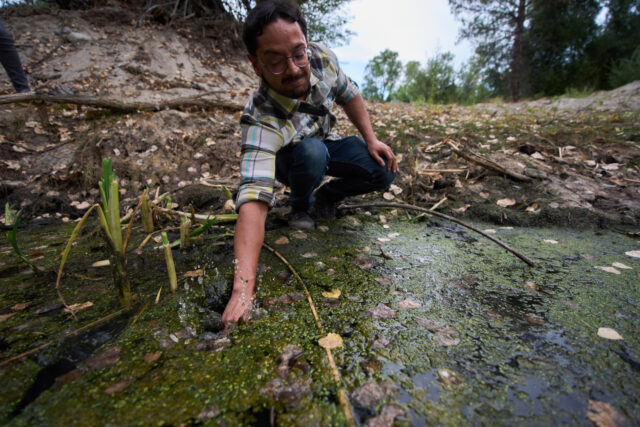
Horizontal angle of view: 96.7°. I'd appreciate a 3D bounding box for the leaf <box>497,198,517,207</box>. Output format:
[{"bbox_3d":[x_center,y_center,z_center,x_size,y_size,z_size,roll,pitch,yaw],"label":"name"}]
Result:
[{"bbox_3d":[0.983,-0.056,1.500,0.090,0.025,0.065,0,15,0],"label":"leaf"}]

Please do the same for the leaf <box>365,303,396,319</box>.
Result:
[{"bbox_3d":[0.182,0.288,0.822,0.077,0.015,0.078,-11,16,-42],"label":"leaf"}]

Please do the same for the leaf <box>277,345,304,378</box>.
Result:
[{"bbox_3d":[-0.066,0.337,0.655,0.051,0.030,0.085,-3,16,-9],"label":"leaf"}]

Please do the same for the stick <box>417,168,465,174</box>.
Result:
[{"bbox_3d":[0.790,-0.273,1.850,0.325,0.018,0.030,0,15,0],"label":"stick"}]

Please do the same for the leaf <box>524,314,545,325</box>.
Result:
[{"bbox_3d":[0.613,0.302,0.814,0.048,0.012,0.039,3,16,11],"label":"leaf"}]

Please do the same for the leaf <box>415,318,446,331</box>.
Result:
[{"bbox_3d":[0.304,0.311,0.788,0.079,0.010,0.033,11,19,34],"label":"leaf"}]

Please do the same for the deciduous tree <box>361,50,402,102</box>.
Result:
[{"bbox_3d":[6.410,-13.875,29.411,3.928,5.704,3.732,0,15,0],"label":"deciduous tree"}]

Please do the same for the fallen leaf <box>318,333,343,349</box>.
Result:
[{"bbox_3d":[0.030,0.315,0.700,0.055,0.012,0.057,7,14,30],"label":"fallen leaf"}]

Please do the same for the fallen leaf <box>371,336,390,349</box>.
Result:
[{"bbox_3d":[0.132,0.275,0.612,0.046,0.012,0.028,-12,19,-38],"label":"fallen leaf"}]

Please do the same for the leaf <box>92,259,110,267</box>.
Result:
[{"bbox_3d":[-0.759,0.176,0.989,0.052,0.008,0.047,-9,17,-29],"label":"leaf"}]

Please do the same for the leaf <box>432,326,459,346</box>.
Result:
[{"bbox_3d":[0.333,0.321,0.747,0.062,0.012,0.080,8,18,27],"label":"leaf"}]

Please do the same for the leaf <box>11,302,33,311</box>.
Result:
[{"bbox_3d":[-0.909,0.281,0.865,0.038,0.010,0.047,-1,12,-6],"label":"leaf"}]

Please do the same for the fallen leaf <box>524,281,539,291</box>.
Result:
[{"bbox_3d":[0.625,0.213,0.846,0.029,0.010,0.053,6,16,21],"label":"fallen leaf"}]

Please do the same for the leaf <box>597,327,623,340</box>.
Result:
[{"bbox_3d":[0.742,0.309,0.734,0.050,0.010,0.056,5,13,22],"label":"leaf"}]

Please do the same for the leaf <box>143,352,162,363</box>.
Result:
[{"bbox_3d":[-0.334,0.288,0.572,0.034,0.009,0.024,-5,16,-17],"label":"leaf"}]

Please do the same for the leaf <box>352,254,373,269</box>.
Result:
[{"bbox_3d":[0.151,0.169,1.001,0.068,0.020,0.058,0,15,0],"label":"leaf"}]

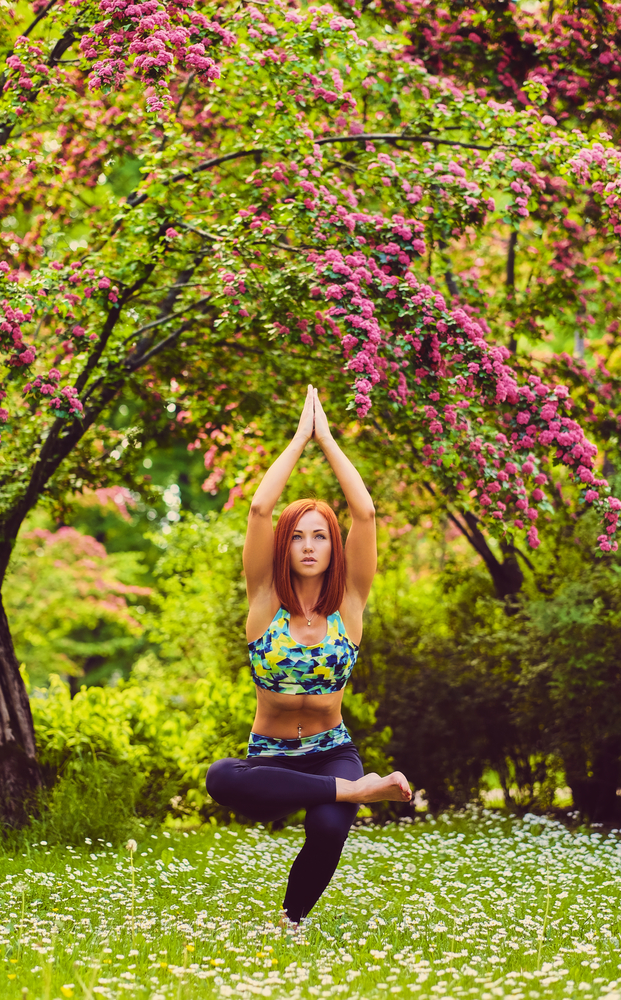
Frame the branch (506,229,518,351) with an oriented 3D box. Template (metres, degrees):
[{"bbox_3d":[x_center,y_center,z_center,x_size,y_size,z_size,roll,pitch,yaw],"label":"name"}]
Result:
[{"bbox_3d":[0.930,-0.960,10.800,0.056,0.574,0.060,0,-1,0],"label":"branch"}]

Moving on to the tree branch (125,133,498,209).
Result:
[{"bbox_3d":[0.004,-1.144,8.100,1.300,0.270,0.300,0,-1,9],"label":"tree branch"}]

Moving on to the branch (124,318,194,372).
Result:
[{"bbox_3d":[-0.580,-0.589,8.900,0.267,0.206,0.120,0,-1,0],"label":"branch"}]

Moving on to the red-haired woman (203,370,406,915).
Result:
[{"bbox_3d":[-0.006,0.457,6.900,0.600,1.580,0.600,0,-1,0],"label":"red-haired woman"}]

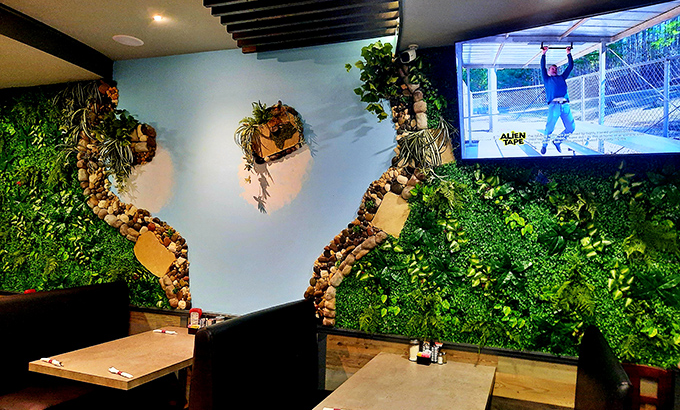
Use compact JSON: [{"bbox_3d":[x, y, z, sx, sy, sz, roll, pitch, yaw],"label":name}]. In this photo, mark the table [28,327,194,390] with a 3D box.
[{"bbox_3d":[-1.270,1.346,3.318,0.755,0.760,1.220,1,-2,21],"label":"table"}]

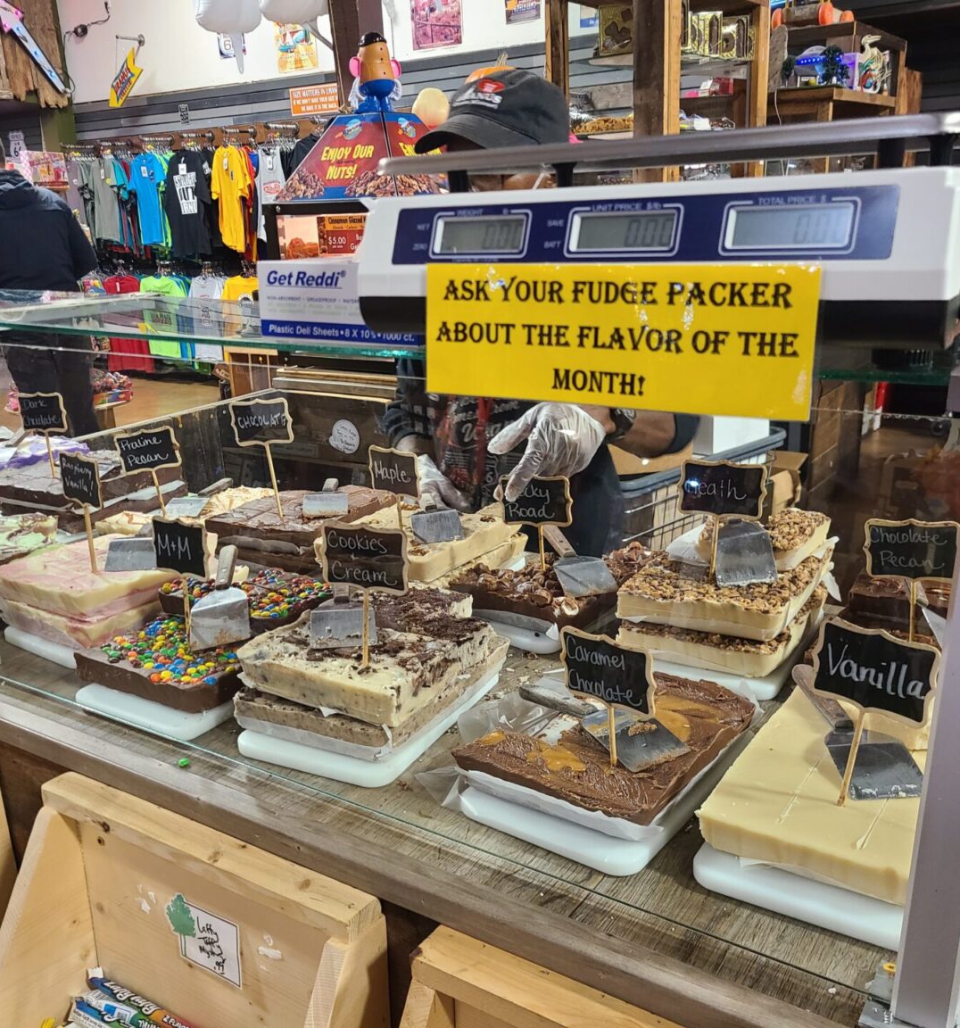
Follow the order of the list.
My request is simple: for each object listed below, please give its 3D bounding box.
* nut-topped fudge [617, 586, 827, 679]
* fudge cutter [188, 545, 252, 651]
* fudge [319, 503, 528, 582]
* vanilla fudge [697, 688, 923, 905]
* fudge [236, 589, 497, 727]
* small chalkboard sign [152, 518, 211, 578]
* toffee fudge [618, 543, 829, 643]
[{"bbox_3d":[0.285,0.117,1.194,0.167,0.028,0.235,9,20,33],"label":"nut-topped fudge"},{"bbox_3d":[-0.294,0.091,1.171,0.064,0.038,0.151,-6,42,-14],"label":"fudge cutter"},{"bbox_3d":[-0.084,0.034,1.392,0.179,0.030,0.225,10,20,35],"label":"fudge"},{"bbox_3d":[0.310,0.223,0.837,0.179,0.030,0.247,9,20,33],"label":"vanilla fudge"},{"bbox_3d":[-0.099,0.137,1.051,0.184,0.034,0.220,9,20,33],"label":"fudge"},{"bbox_3d":[-0.312,0.036,1.070,0.091,0.063,0.005,12,22,39],"label":"small chalkboard sign"},{"bbox_3d":[0.292,0.078,1.195,0.171,0.031,0.245,9,20,33],"label":"toffee fudge"}]

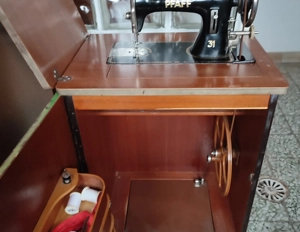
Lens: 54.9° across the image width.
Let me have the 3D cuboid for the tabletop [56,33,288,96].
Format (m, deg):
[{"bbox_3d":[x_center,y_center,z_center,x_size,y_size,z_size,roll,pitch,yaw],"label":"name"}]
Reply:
[{"bbox_3d":[0.058,-0.177,0.891,0.588,0.021,0.404,0,35,4],"label":"tabletop"}]

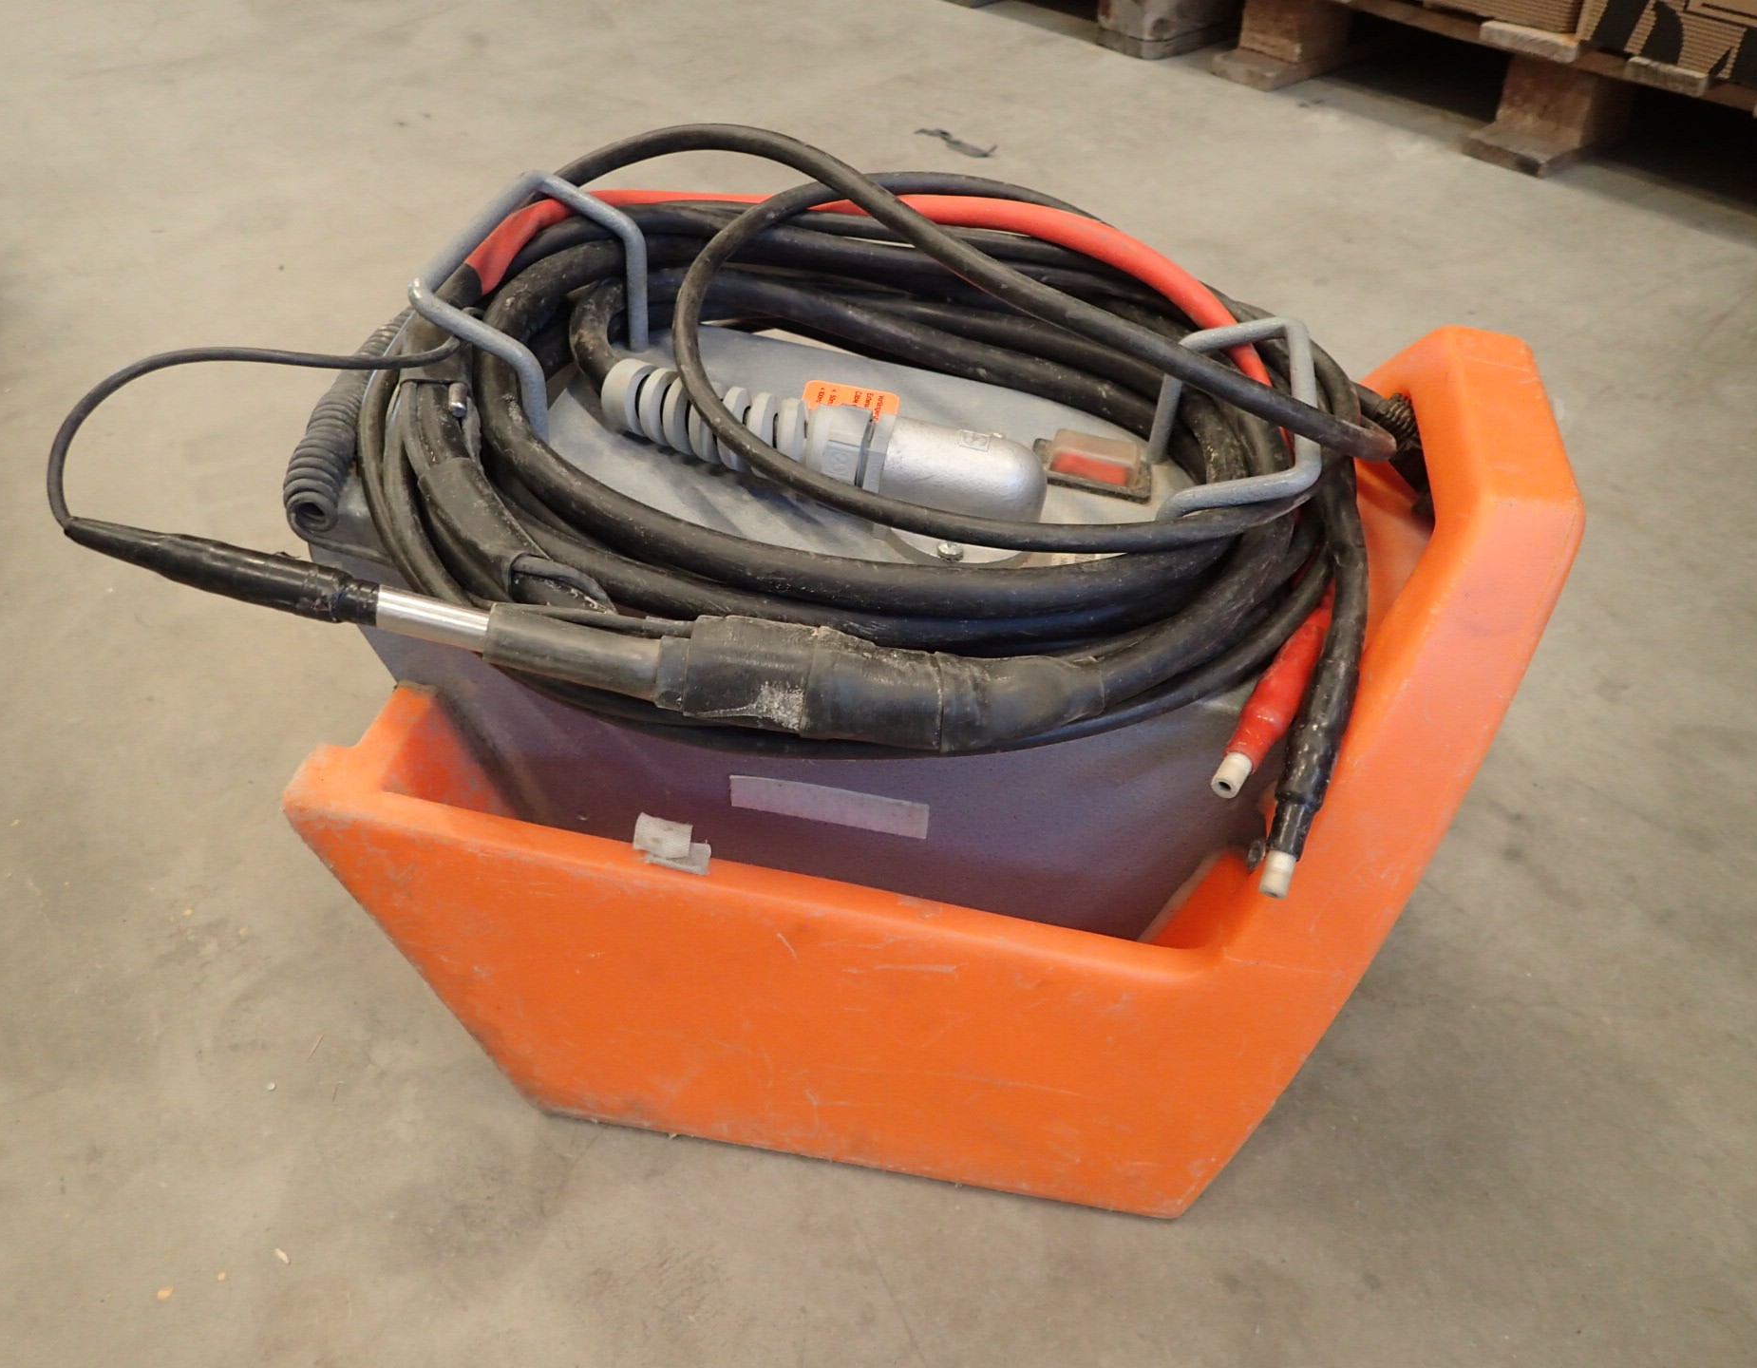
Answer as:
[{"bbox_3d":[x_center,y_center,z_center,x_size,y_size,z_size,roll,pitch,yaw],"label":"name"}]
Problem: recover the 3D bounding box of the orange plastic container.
[{"bbox_3d":[0.020,0.001,0.614,0.441,0.350,0.316,8,42,7],"label":"orange plastic container"}]

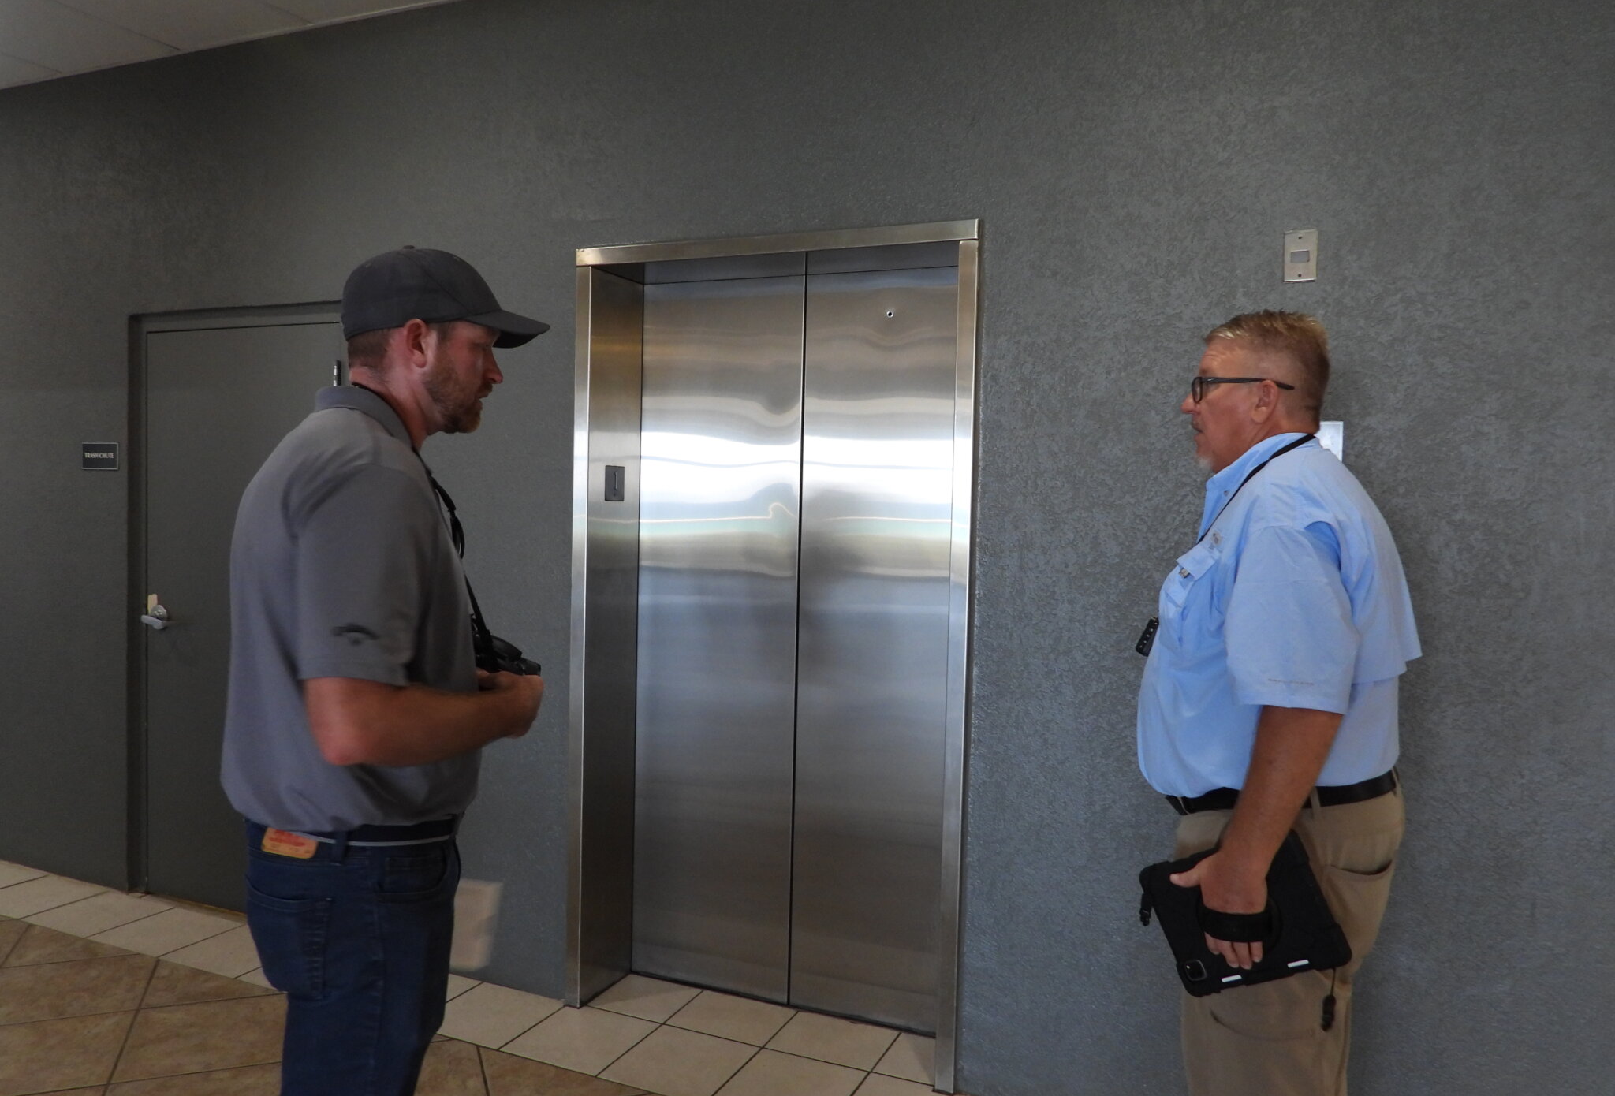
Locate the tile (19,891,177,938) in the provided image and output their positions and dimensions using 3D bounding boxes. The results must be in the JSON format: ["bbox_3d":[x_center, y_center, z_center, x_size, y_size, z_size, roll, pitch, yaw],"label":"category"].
[{"bbox_3d":[-2.451,1.271,3.876,0.325,0.010,0.315,2,3,23],"label":"tile"}]

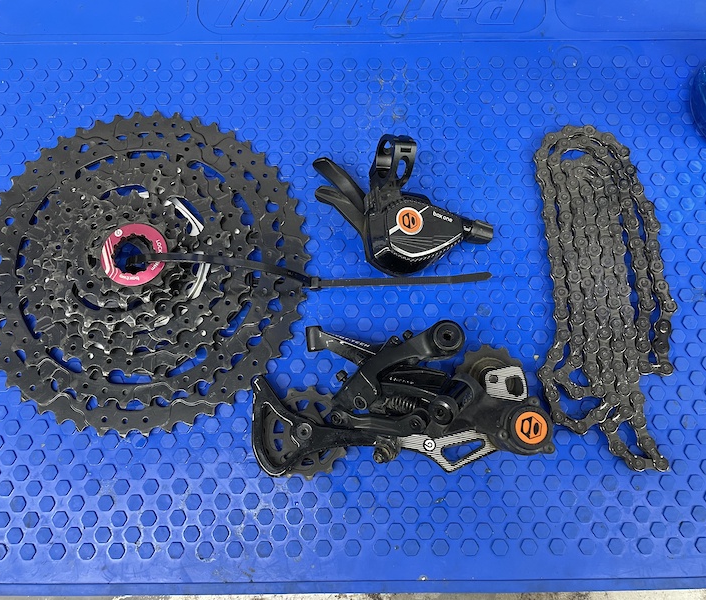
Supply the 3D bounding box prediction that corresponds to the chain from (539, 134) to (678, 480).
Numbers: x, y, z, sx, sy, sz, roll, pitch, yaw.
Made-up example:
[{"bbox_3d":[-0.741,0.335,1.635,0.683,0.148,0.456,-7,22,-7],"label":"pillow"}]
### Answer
[{"bbox_3d":[0.149,-0.007,0.358,0.084,0.010,0.211,0,78,0],"label":"chain"}]

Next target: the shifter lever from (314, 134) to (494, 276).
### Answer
[{"bbox_3d":[0.030,-0.055,0.353,0.106,0.040,0.081,0,78,0],"label":"shifter lever"}]

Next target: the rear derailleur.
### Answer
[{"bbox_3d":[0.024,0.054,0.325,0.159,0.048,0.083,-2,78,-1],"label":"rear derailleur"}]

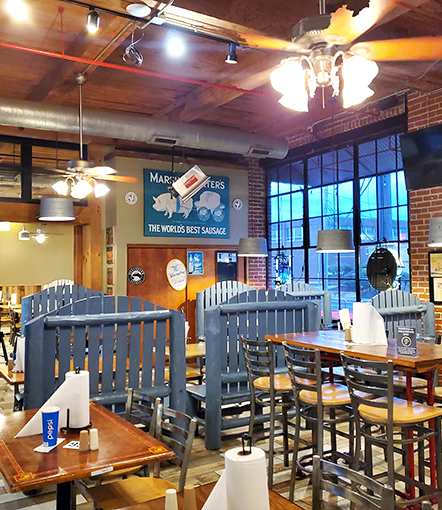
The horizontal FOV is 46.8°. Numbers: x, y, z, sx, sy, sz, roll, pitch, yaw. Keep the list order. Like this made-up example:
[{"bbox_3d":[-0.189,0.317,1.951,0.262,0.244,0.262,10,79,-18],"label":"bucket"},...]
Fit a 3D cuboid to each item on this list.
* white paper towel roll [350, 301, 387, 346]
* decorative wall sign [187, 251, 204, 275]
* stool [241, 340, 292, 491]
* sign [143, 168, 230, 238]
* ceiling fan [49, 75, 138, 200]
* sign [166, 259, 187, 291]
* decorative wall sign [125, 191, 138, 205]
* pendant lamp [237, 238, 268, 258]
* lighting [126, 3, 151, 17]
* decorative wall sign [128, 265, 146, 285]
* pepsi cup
[{"bbox_3d":[1.068,0.495,3.683,0.222,0.293,0.151,-1,-2,16],"label":"white paper towel roll"},{"bbox_3d":[-0.439,0.147,8.852,0.310,0.395,0.020,0,-2,-33],"label":"decorative wall sign"},{"bbox_3d":[0.449,1.234,4.244,0.470,1.110,0.430,0,-2,-33],"label":"stool"},{"bbox_3d":[-0.535,-0.845,8.718,1.654,1.104,0.040,0,-2,-31],"label":"sign"},{"bbox_3d":[-1.538,-1.311,5.650,1.300,1.370,1.300,0,-2,-33],"label":"ceiling fan"},{"bbox_3d":[-0.741,0.340,8.562,0.379,0.540,0.030,-17,7,-30],"label":"sign"},{"bbox_3d":[-1.429,-0.900,8.180,0.217,0.217,0.035,0,-2,-31],"label":"decorative wall sign"},{"bbox_3d":[0.469,-0.111,7.550,0.445,0.260,0.445,-1,-2,0],"label":"pendant lamp"},{"bbox_3d":[-0.703,-2.089,4.360,0.212,0.056,0.212,-1,-2,0],"label":"lighting"},{"bbox_3d":[-1.350,0.341,8.258,0.290,0.290,0.025,0,-2,-33],"label":"decorative wall sign"},{"bbox_3d":[-0.861,0.869,2.582,0.094,0.182,0.094,0,-2,-19],"label":"pepsi cup"}]

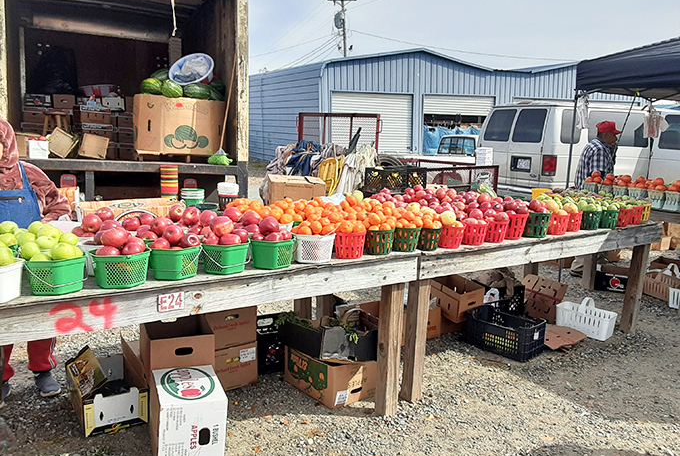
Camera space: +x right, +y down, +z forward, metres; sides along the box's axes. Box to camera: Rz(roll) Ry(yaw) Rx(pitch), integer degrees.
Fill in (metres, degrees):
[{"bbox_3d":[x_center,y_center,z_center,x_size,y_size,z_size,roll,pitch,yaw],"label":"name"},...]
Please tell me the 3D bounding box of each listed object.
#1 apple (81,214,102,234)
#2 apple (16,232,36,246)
[{"bbox_3d":[-1.162,-0.021,2.480,0.090,0.088,0.090,-5,13,-25],"label":"apple"},{"bbox_3d":[-1.393,0.049,2.360,0.080,0.075,0.080,-5,13,-33],"label":"apple"}]

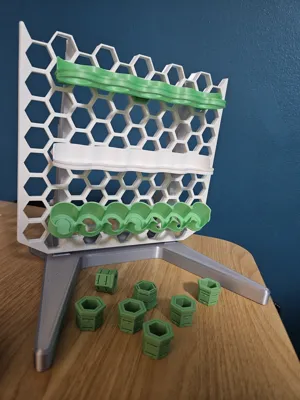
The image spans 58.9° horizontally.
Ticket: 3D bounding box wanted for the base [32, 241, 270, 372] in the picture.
[{"bbox_3d":[-0.017,0.079,0.303,0.230,0.015,0.189,-1,15,-30],"label":"base"}]

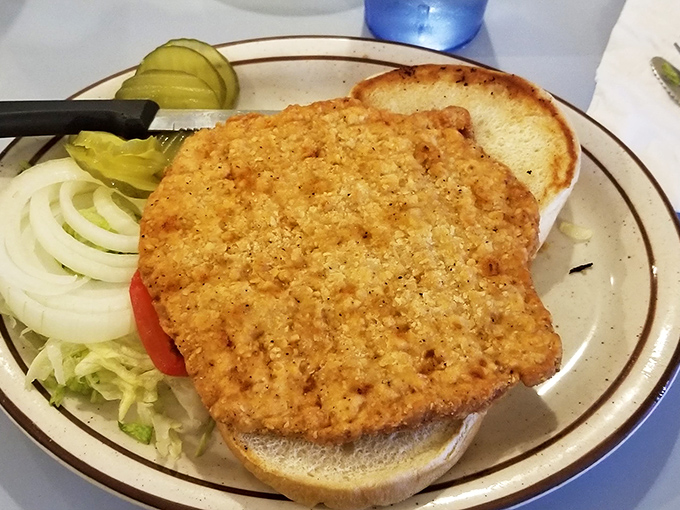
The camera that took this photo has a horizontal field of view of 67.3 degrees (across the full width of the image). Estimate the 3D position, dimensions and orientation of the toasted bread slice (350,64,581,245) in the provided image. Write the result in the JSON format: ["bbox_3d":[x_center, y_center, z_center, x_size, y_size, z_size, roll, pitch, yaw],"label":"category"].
[{"bbox_3d":[0.057,-0.048,0.255,0.112,0.030,0.112,0,58,0],"label":"toasted bread slice"}]

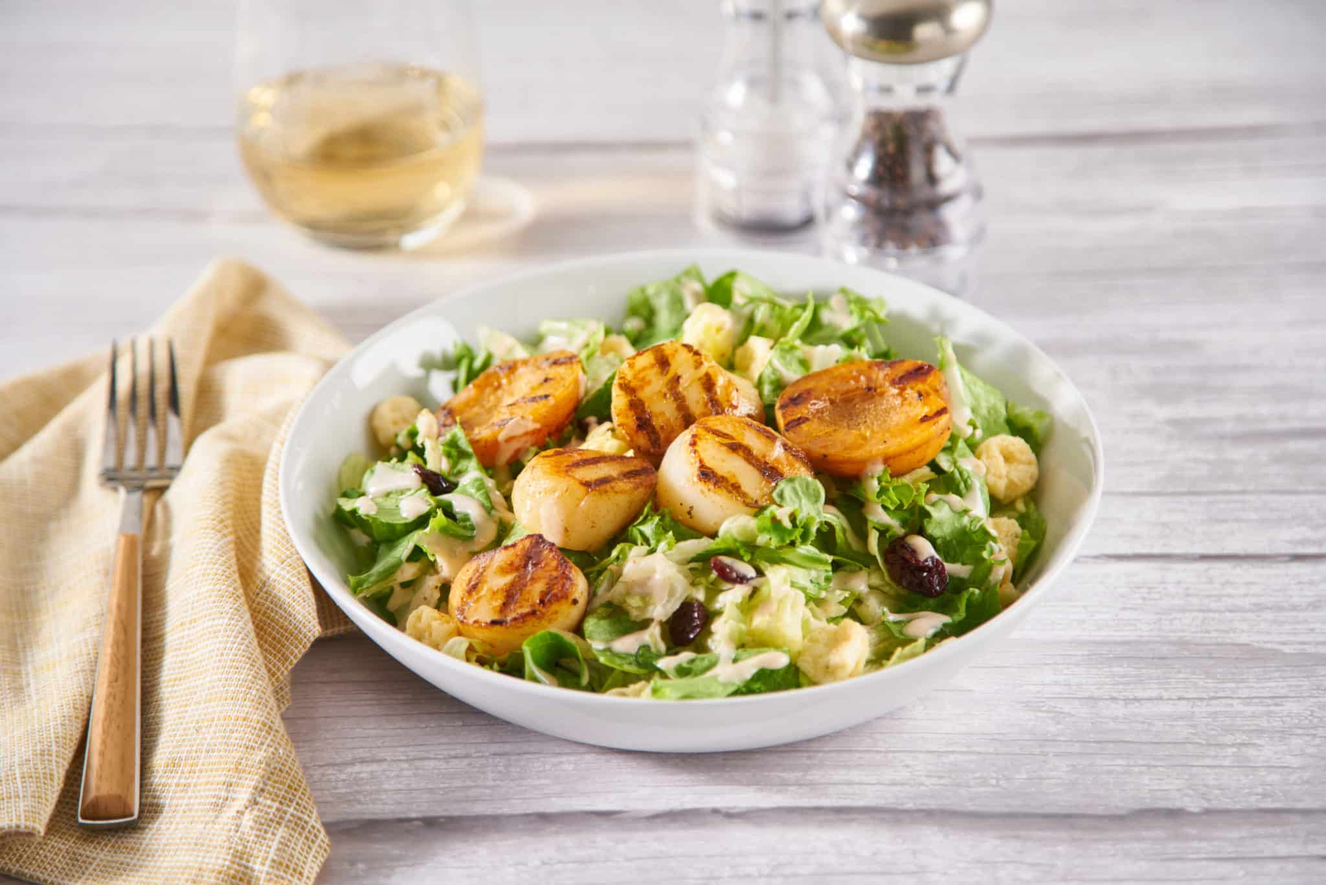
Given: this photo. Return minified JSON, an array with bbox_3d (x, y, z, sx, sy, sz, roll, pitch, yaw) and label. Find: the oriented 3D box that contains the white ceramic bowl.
[{"bbox_3d":[0.008,0.023,1.106,0.232,0.046,0.232,-1,33,1],"label":"white ceramic bowl"}]

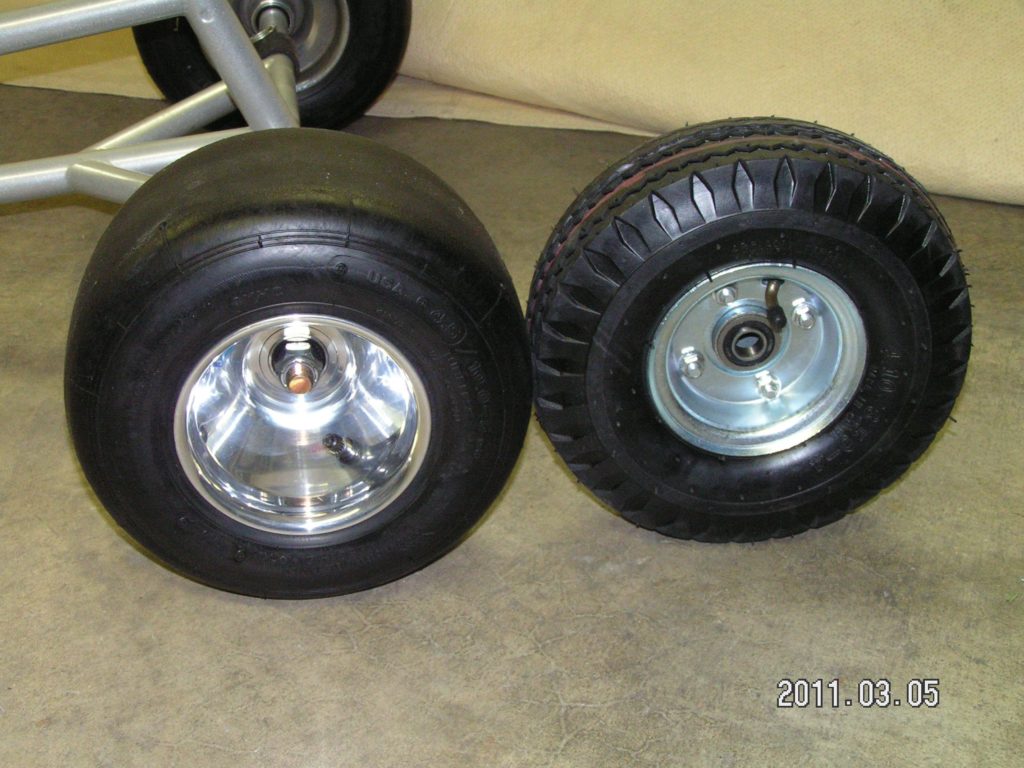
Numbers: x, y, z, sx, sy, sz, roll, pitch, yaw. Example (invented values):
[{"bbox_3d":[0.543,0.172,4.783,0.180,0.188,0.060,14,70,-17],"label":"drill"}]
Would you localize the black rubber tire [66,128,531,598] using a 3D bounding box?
[{"bbox_3d":[-0.122,-0.010,0.924,0.260,0.260,0.147,-4,29,-7],"label":"black rubber tire"}]

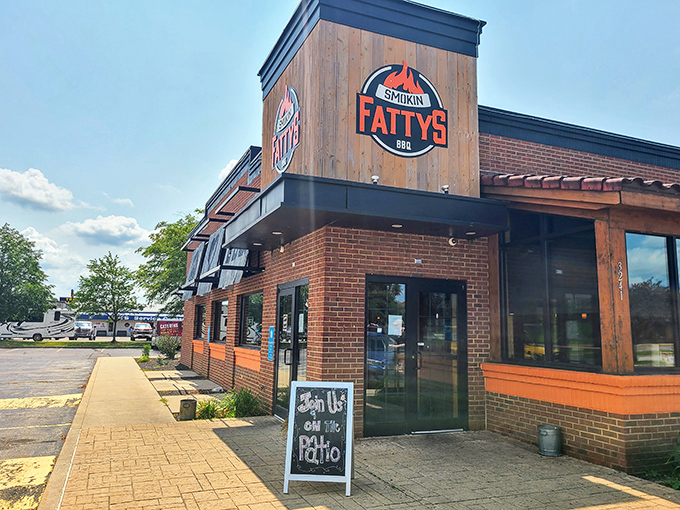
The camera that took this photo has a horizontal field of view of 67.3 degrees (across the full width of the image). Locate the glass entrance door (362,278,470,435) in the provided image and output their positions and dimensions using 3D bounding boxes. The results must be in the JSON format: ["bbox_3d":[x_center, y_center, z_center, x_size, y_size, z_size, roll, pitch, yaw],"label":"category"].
[{"bbox_3d":[1.116,1.438,7.421,1.727,2.212,0.101,4,-9,-23],"label":"glass entrance door"}]

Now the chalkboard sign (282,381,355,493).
[{"bbox_3d":[-0.170,1.691,4.844,0.593,0.939,0.566,0,-8,5],"label":"chalkboard sign"}]

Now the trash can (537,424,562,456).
[{"bbox_3d":[2.613,2.284,6.384,0.278,0.364,0.278,1,-8,0],"label":"trash can"}]

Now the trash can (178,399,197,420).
[{"bbox_3d":[-2.404,2.444,8.099,0.247,0.323,0.247,4,-9,-23],"label":"trash can"}]

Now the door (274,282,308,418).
[{"bbox_3d":[-0.749,1.531,8.145,0.101,2.197,1.656,4,-9,-23],"label":"door"}]

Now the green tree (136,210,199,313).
[{"bbox_3d":[-13.200,1.686,42.000,7.000,11.349,7.000,4,-9,-23],"label":"green tree"}]

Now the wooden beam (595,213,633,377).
[{"bbox_3d":[3.294,0.465,6.138,0.263,1.848,0.232,4,-9,-23],"label":"wooden beam"}]

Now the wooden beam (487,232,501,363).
[{"bbox_3d":[2.498,0.590,7.945,0.212,2.086,0.263,4,-9,-23],"label":"wooden beam"}]

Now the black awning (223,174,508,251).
[{"bbox_3d":[0.158,-0.410,8.218,3.353,0.409,3.676,4,-9,-23],"label":"black awning"}]

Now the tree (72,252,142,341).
[{"bbox_3d":[-20.619,3.758,45.000,5.800,7.957,5.800,4,-9,-23],"label":"tree"}]

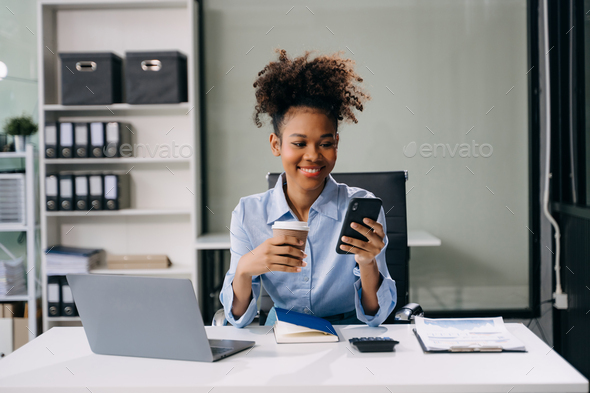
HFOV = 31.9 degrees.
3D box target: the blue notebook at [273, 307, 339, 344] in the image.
[{"bbox_3d":[0.025,0.313,2.520,0.147,0.054,0.210,-1,2,-4],"label":"blue notebook"}]

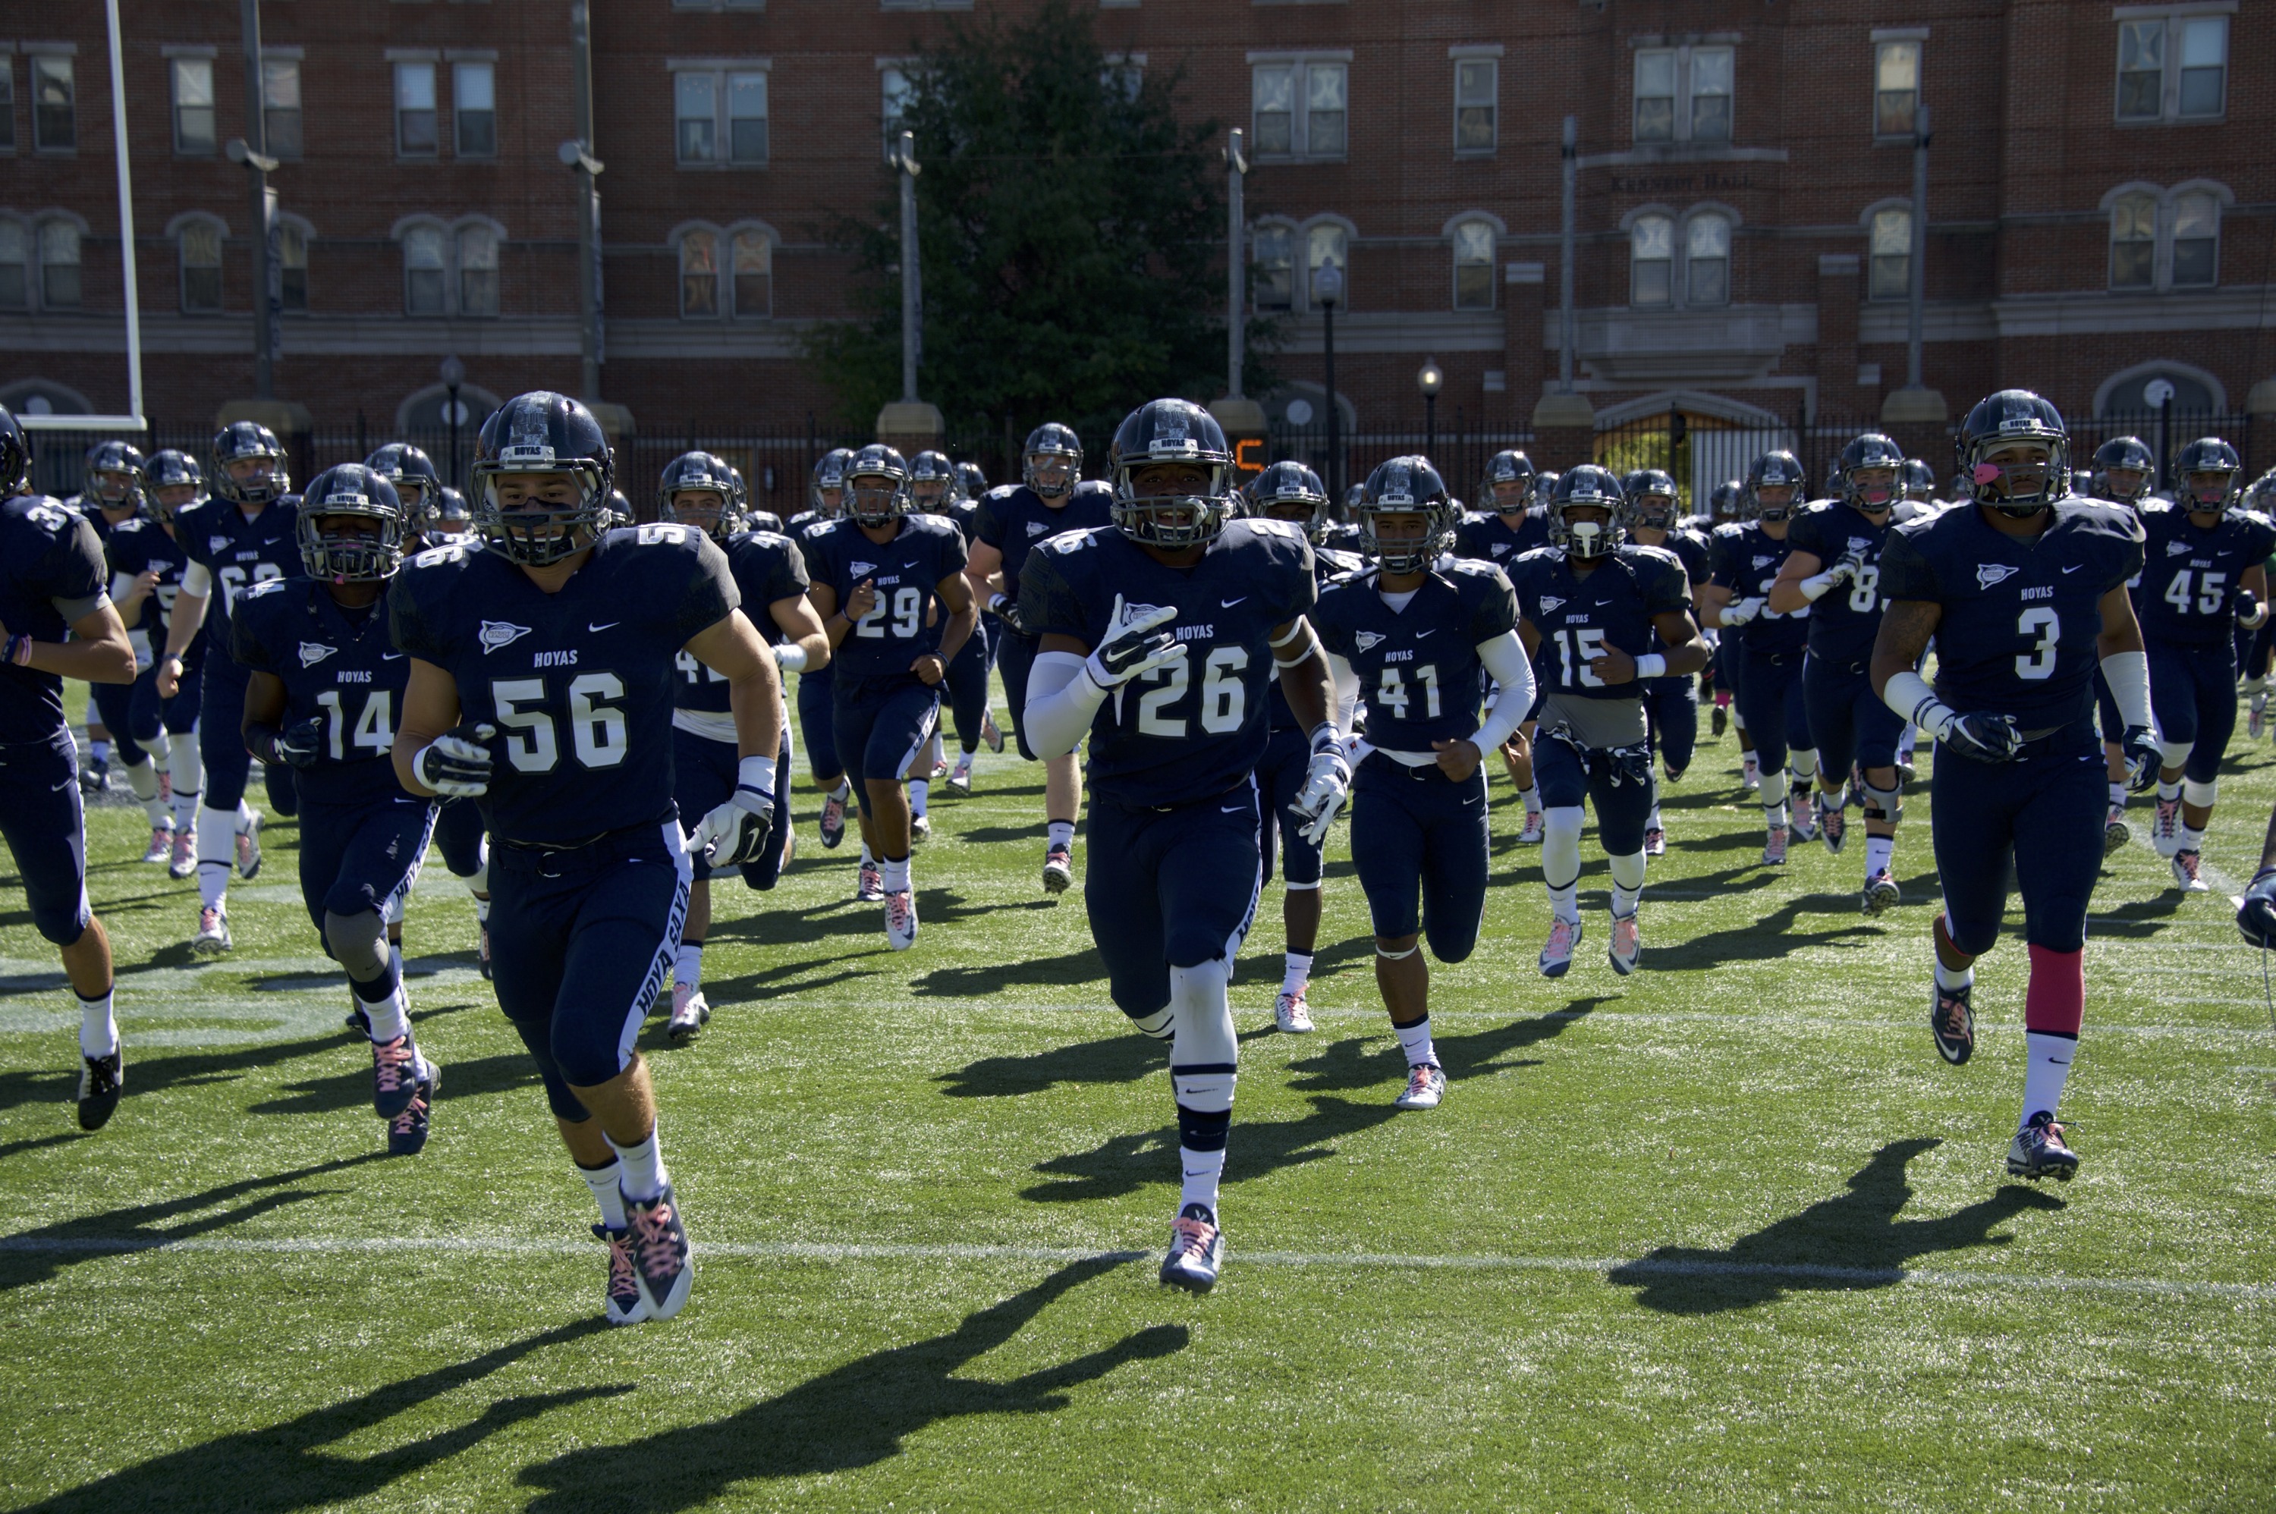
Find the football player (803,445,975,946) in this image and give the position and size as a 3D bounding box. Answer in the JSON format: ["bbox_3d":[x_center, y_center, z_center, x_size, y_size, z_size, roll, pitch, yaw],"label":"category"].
[{"bbox_3d":[-0.912,-0.234,16.599,0.620,1.801,0.850,0,3,-4],"label":"football player"}]

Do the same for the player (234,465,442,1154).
[{"bbox_3d":[-1.950,0.129,11.150,0.560,1.687,0.850,0,3,-6],"label":"player"}]

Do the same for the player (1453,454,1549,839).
[{"bbox_3d":[1.695,-0.513,21.000,0.660,1.805,0.750,0,3,3],"label":"player"}]

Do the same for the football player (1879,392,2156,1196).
[{"bbox_3d":[2.026,0.066,10.500,0.680,1.812,0.800,0,3,3],"label":"football player"}]

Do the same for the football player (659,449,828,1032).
[{"bbox_3d":[-1.325,-0.063,14.149,0.700,1.785,0.950,0,3,-2],"label":"football player"}]

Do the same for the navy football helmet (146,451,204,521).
[{"bbox_3d":[-3.873,-1.101,18.300,0.245,0.275,0.305,-1,3,-18],"label":"navy football helmet"}]

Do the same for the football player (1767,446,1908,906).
[{"bbox_3d":[2.734,-0.324,17.250,0.660,1.805,0.800,0,3,5],"label":"football player"}]

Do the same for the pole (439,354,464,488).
[{"bbox_3d":[-12.055,-4.883,80.116,0.410,4.400,0.410,0,3,0],"label":"pole"}]

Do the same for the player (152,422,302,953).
[{"bbox_3d":[-3.211,-0.248,16.250,0.640,1.889,0.800,0,3,-3],"label":"player"}]

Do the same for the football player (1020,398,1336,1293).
[{"bbox_3d":[0.081,0.158,9.199,0.640,1.755,0.950,0,3,-5],"label":"football player"}]

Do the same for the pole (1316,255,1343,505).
[{"bbox_3d":[2.899,-4.939,69.138,0.420,5.200,0.420,0,3,0],"label":"pole"}]

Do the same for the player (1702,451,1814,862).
[{"bbox_3d":[2.744,-0.437,19.800,0.660,1.795,0.750,1,3,6],"label":"player"}]

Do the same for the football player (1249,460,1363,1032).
[{"bbox_3d":[0.464,-0.031,13.400,0.660,1.681,0.750,0,3,3],"label":"football player"}]

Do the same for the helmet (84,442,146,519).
[{"bbox_3d":[-4.267,-1.169,19.000,0.245,0.275,0.305,0,3,-5],"label":"helmet"}]

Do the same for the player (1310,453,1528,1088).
[{"bbox_3d":[0.761,0.069,12.200,0.620,1.724,0.750,0,3,5],"label":"player"}]

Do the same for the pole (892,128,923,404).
[{"bbox_3d":[-3.189,-6.779,63.102,0.360,3.850,0.360,0,3,0],"label":"pole"}]

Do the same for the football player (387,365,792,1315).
[{"bbox_3d":[-0.971,0.210,8.150,0.700,1.720,0.900,0,3,-3],"label":"football player"}]

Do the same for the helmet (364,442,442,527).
[{"bbox_3d":[-2.268,-0.832,14.000,0.245,0.275,0.305,0,3,5],"label":"helmet"}]

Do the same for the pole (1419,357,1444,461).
[{"bbox_3d":[4.835,-4.638,75.063,0.400,4.000,0.400,0,3,0],"label":"pole"}]

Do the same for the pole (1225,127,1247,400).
[{"bbox_3d":[1.354,-6.804,63.102,0.300,3.850,0.300,0,3,0],"label":"pole"}]

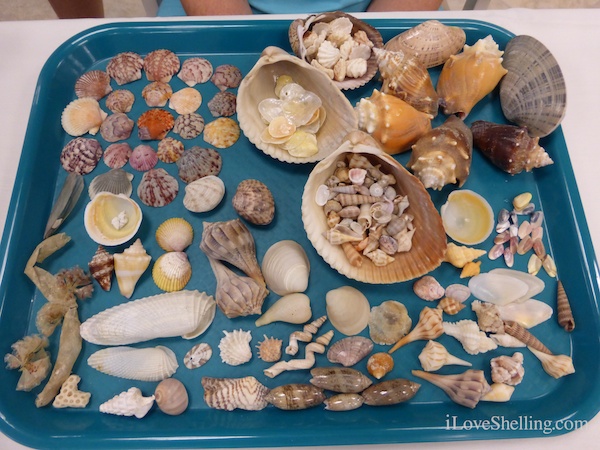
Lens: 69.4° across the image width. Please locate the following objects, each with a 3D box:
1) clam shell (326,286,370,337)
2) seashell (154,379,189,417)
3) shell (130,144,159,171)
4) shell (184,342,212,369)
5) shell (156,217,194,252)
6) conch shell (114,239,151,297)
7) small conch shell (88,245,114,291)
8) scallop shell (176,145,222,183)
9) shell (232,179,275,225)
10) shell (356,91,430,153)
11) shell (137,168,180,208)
[{"bbox_3d":[0.038,0.066,0.338,0.032,0.009,0.039,-33,74,-11],"label":"clam shell"},{"bbox_3d":[-0.091,0.122,0.307,0.024,0.017,0.023,9,71,2],"label":"seashell"},{"bbox_3d":[-0.136,-0.059,0.373,0.024,0.007,0.024,-6,70,-3],"label":"shell"},{"bbox_3d":[-0.076,0.097,0.321,0.017,0.007,0.022,43,76,13],"label":"shell"},{"bbox_3d":[-0.102,0.006,0.350,0.029,0.010,0.030,-22,72,-8],"label":"shell"},{"bbox_3d":[-0.134,0.034,0.343,0.030,0.020,0.049,1,70,0],"label":"conch shell"},{"bbox_3d":[-0.154,0.033,0.337,0.019,0.017,0.038,-16,72,-6],"label":"small conch shell"},{"bbox_3d":[-0.087,-0.054,0.371,0.039,0.011,0.036,-33,74,-11],"label":"scallop shell"},{"bbox_3d":[-0.038,-0.021,0.357,0.030,0.014,0.042,-23,72,-9],"label":"shell"},{"bbox_3d":[0.077,-0.088,0.369,0.065,0.040,0.053,10,70,3],"label":"shell"},{"bbox_3d":[-0.123,-0.033,0.372,0.035,0.011,0.037,-6,70,-2],"label":"shell"}]

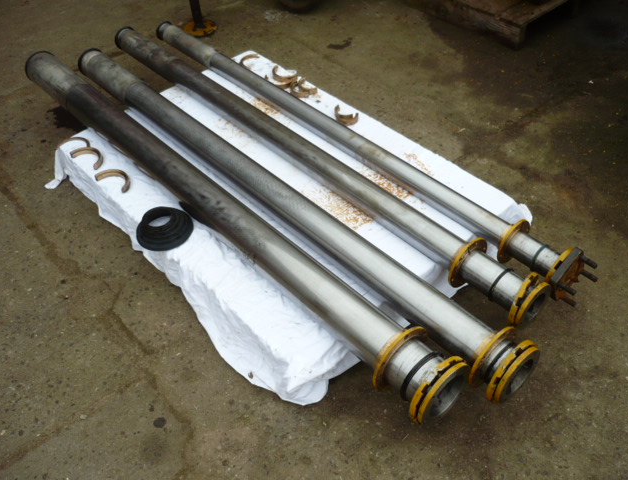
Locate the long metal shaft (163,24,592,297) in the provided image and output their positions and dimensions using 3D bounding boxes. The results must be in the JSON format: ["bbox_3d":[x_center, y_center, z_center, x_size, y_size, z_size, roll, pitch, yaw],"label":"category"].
[{"bbox_3d":[0.033,-0.354,2.030,0.130,0.130,1.830,-35,53,-25],"label":"long metal shaft"}]

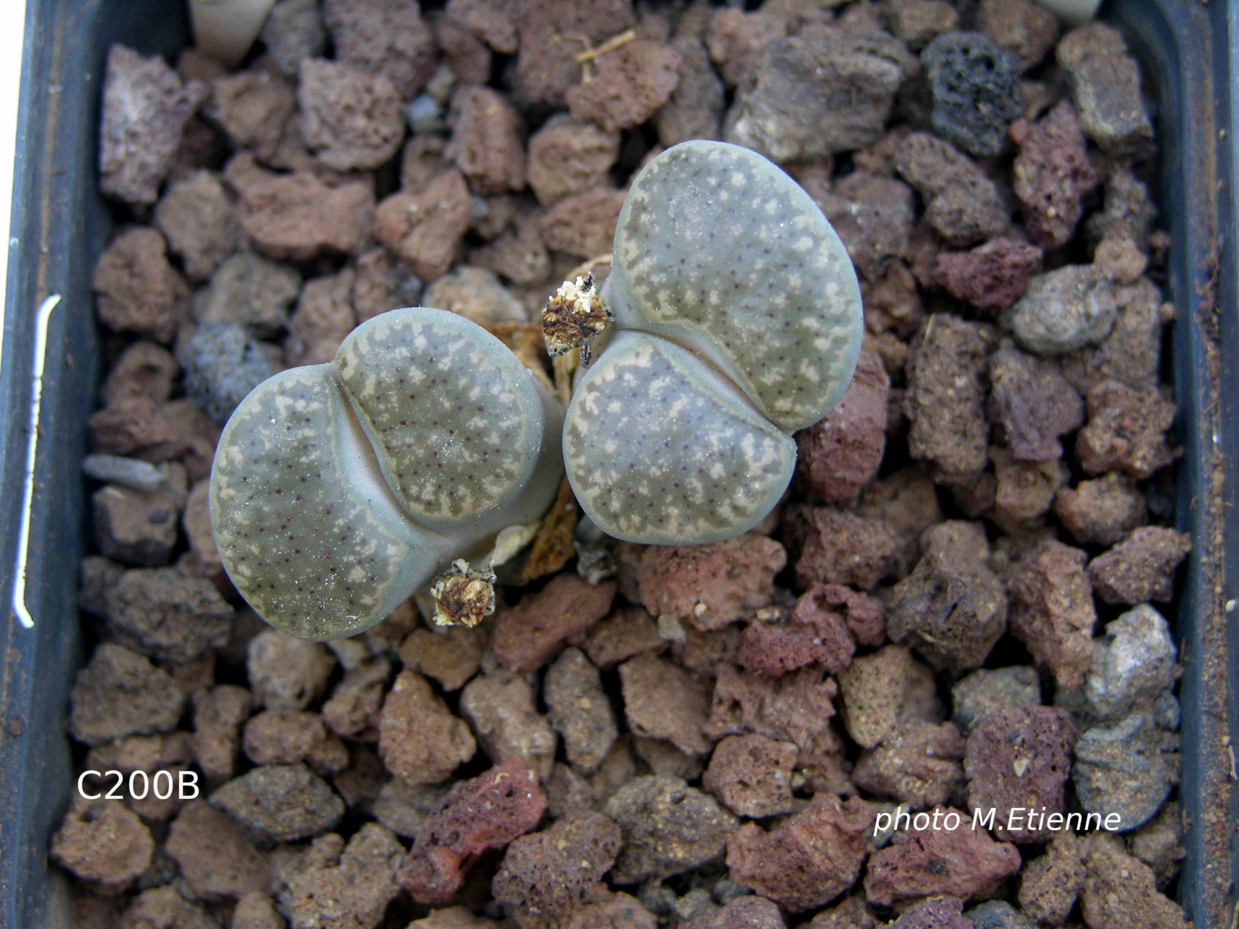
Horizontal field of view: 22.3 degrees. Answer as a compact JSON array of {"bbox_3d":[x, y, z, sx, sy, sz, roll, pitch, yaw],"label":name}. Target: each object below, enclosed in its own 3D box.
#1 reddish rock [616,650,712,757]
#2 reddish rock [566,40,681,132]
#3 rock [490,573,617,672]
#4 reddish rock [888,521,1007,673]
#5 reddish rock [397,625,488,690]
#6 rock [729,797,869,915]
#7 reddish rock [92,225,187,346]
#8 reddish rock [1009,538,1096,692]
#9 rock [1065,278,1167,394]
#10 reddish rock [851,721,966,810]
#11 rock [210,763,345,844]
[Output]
[{"bbox_3d":[0.003,0.015,0.195,0.006,0.005,0.006,-11,73,-3],"label":"reddish rock"},{"bbox_3d":[0.001,-0.028,0.234,0.009,0.005,0.006,-11,73,-3],"label":"reddish rock"},{"bbox_3d":[-0.004,0.010,0.210,0.009,0.004,0.003,-38,80,-7],"label":"rock"},{"bbox_3d":[0.021,0.008,0.197,0.007,0.007,0.009,12,74,5],"label":"reddish rock"},{"bbox_3d":[-0.010,0.011,0.187,0.005,0.004,0.004,32,79,11],"label":"reddish rock"},{"bbox_3d":[0.010,0.022,0.178,0.008,0.005,0.006,-18,73,-7],"label":"rock"},{"bbox_3d":[-0.035,-0.013,0.229,0.006,0.006,0.008,4,73,2],"label":"reddish rock"},{"bbox_3d":[0.027,0.009,0.196,0.005,0.005,0.009,-6,74,0],"label":"reddish rock"},{"bbox_3d":[0.032,-0.008,0.203,0.006,0.006,0.007,2,74,2],"label":"rock"},{"bbox_3d":[0.020,0.020,0.208,0.006,0.005,0.006,37,80,7],"label":"reddish rock"},{"bbox_3d":[-0.020,0.020,0.183,0.007,0.004,0.004,-6,75,1],"label":"rock"}]

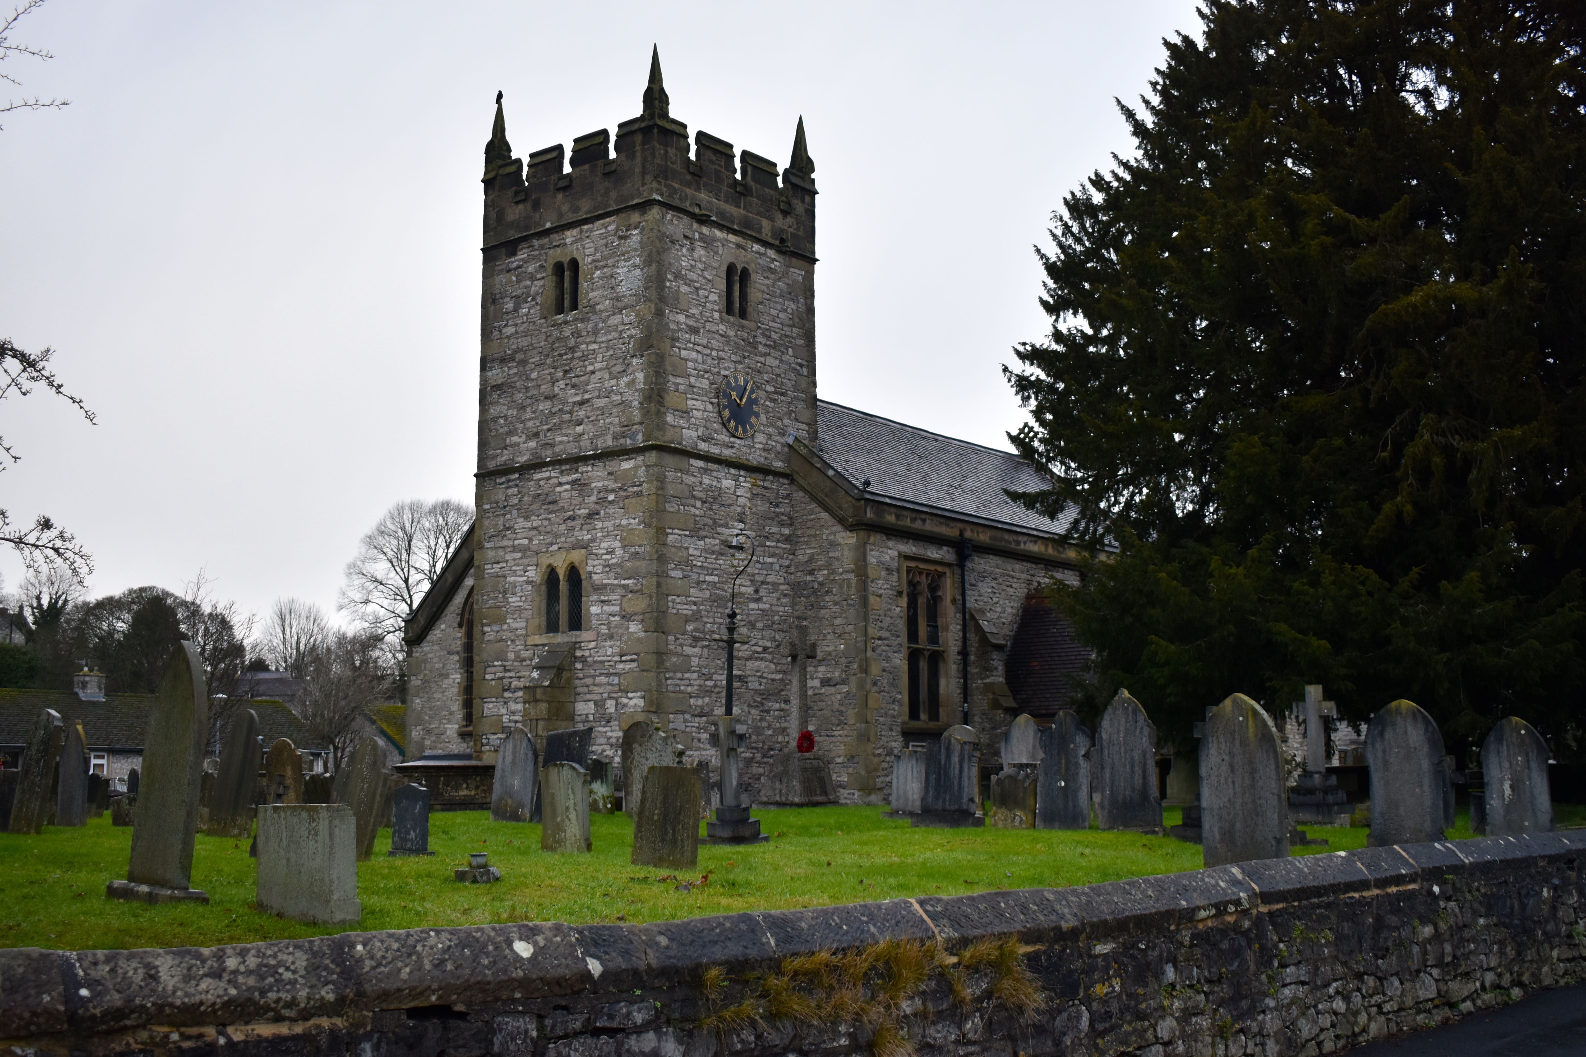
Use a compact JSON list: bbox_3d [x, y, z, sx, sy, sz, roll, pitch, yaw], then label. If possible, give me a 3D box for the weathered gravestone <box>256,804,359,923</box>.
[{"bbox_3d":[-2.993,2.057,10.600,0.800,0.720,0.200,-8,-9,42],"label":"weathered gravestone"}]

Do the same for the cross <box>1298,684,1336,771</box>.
[{"bbox_3d":[7.135,2.747,23.500,0.560,1.200,0.180,-7,-11,38],"label":"cross"}]

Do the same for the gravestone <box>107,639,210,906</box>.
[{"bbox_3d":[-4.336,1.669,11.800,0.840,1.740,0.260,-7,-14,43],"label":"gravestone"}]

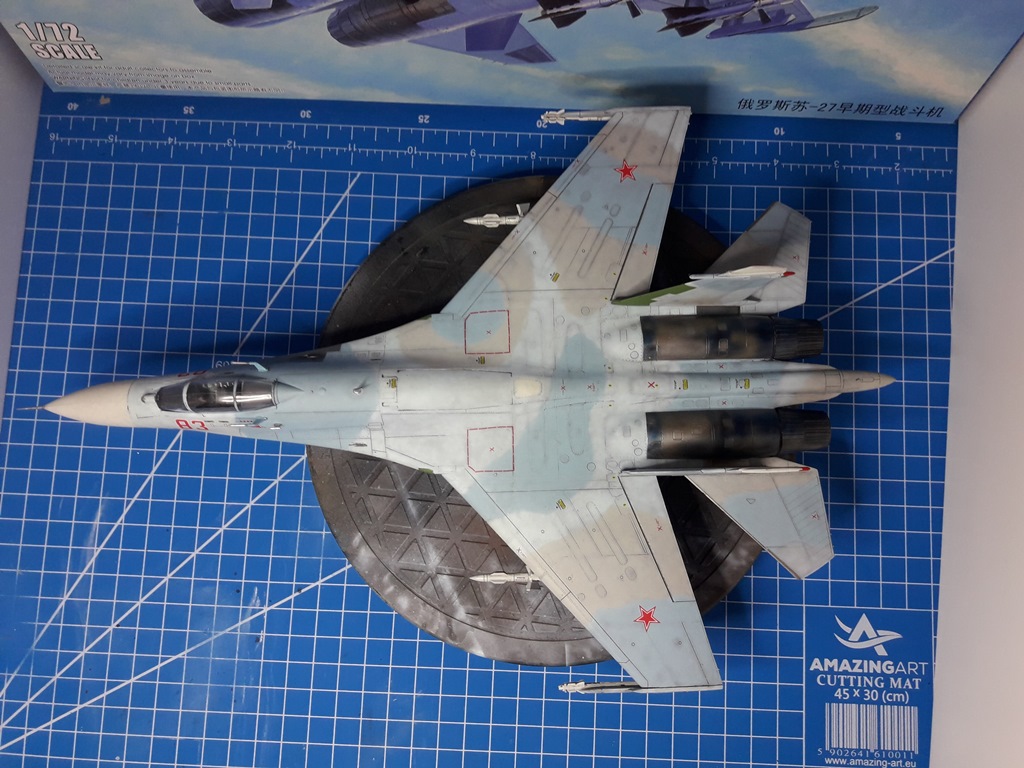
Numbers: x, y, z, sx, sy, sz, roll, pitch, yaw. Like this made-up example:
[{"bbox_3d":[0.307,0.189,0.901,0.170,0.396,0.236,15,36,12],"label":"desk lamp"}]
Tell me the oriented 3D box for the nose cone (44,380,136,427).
[{"bbox_3d":[-0.151,0.008,0.295,0.032,0.017,0.017,-2,82,0],"label":"nose cone"}]

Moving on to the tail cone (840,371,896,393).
[{"bbox_3d":[0.125,-0.001,0.290,0.019,0.008,0.008,-2,82,0],"label":"tail cone"}]

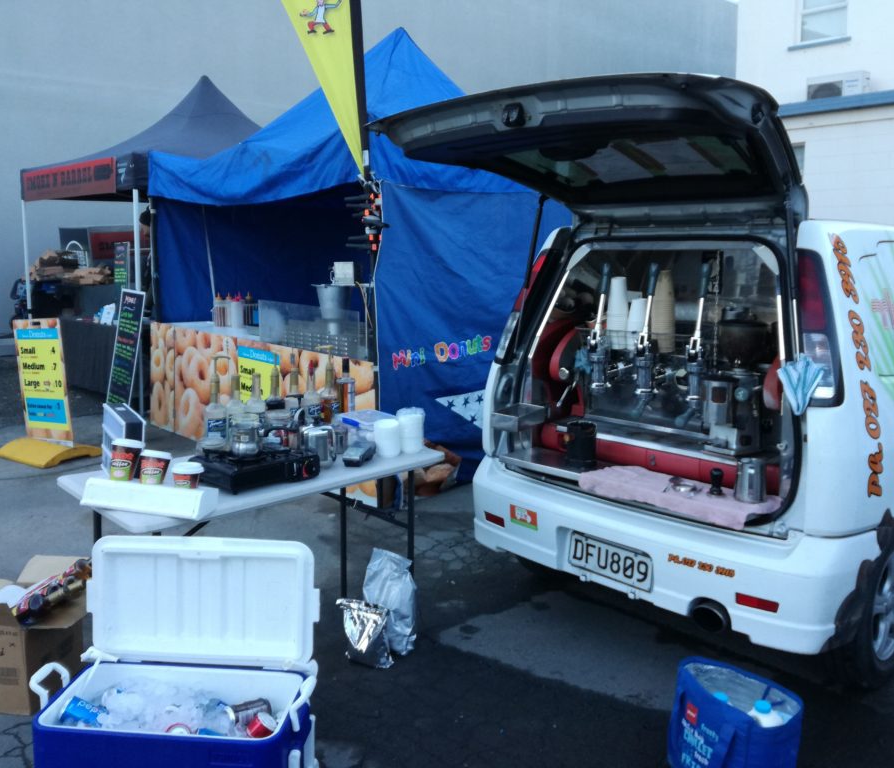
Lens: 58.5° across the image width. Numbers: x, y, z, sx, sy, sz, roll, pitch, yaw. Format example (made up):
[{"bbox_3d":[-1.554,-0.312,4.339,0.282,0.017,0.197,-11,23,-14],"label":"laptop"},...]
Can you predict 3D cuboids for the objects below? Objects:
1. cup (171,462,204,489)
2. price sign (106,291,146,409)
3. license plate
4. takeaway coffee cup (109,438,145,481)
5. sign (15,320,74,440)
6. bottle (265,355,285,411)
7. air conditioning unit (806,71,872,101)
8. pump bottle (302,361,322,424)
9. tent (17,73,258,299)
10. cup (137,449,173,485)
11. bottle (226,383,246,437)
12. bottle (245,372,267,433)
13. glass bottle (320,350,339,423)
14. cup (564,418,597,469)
[{"bbox_3d":[-0.754,0.292,2.312,0.094,0.107,0.094,-2,9,-18],"label":"cup"},{"bbox_3d":[-2.866,-0.252,7.125,0.050,1.170,0.530,8,2,-44],"label":"price sign"},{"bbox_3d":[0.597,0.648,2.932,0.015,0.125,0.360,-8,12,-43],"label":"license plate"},{"bbox_3d":[-0.950,0.244,2.361,0.094,0.150,0.094,6,9,-21],"label":"takeaway coffee cup"},{"bbox_3d":[-3.005,-0.010,5.950,0.585,0.937,0.040,1,9,33],"label":"sign"},{"bbox_3d":[-0.690,0.063,3.213,0.080,0.370,0.080,-8,13,-42],"label":"bottle"},{"bbox_3d":[5.917,-4.376,12.118,0.300,0.570,0.810,-8,12,-43],"label":"air conditioning unit"},{"bbox_3d":[-0.515,0.069,3.055,0.077,0.325,0.077,-4,10,-28],"label":"pump bottle"},{"bbox_3d":[-2.748,-1.728,9.207,3.000,3.448,3.000,-8,12,-44],"label":"tent"},{"bbox_3d":[-0.910,0.272,2.480,0.092,0.122,0.092,7,9,-6],"label":"cup"},{"bbox_3d":[-0.816,0.116,3.103,0.079,0.300,0.079,-8,13,-42],"label":"bottle"},{"bbox_3d":[-0.751,0.103,3.167,0.079,0.305,0.079,-8,13,-42],"label":"bottle"},{"bbox_3d":[-0.494,0.029,3.393,0.082,0.380,0.082,0,9,0],"label":"glass bottle"},{"bbox_3d":[0.571,0.244,3.349,0.122,0.150,0.122,0,9,0],"label":"cup"}]

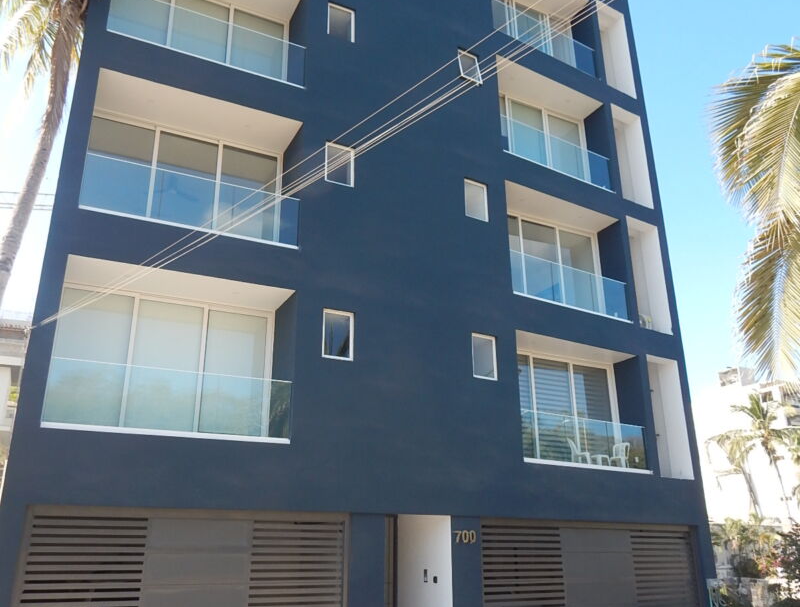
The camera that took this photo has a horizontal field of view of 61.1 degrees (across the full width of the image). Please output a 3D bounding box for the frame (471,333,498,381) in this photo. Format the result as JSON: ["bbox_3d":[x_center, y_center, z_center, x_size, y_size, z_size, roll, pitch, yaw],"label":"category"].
[{"bbox_3d":[1.463,0.946,11.860,0.520,0.790,0.100,12,-23,-30],"label":"frame"}]

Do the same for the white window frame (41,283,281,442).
[{"bbox_3d":[-3.559,1.090,10.412,3.220,2.420,0.130,9,-22,-25],"label":"white window frame"}]

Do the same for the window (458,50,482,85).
[{"bbox_3d":[1.447,-4.799,13.824,0.520,0.750,0.160,12,-23,-30],"label":"window"}]

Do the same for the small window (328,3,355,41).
[{"bbox_3d":[-1.112,-5.214,12.713,0.530,0.780,0.100,9,-22,-25],"label":"small window"}]

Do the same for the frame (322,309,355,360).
[{"bbox_3d":[-0.981,0.513,10.691,0.520,0.790,0.100,9,-22,-25],"label":"frame"}]

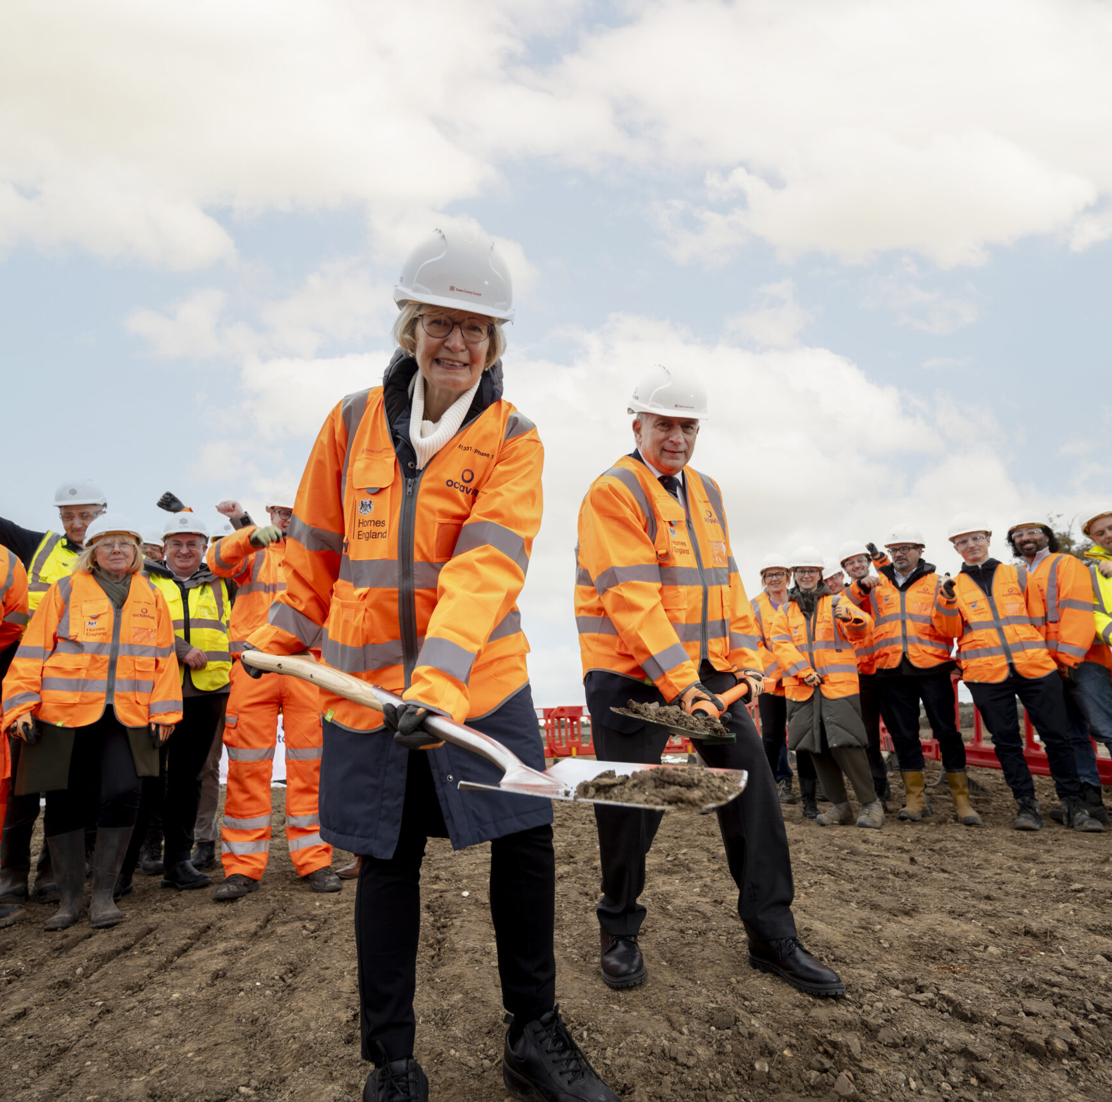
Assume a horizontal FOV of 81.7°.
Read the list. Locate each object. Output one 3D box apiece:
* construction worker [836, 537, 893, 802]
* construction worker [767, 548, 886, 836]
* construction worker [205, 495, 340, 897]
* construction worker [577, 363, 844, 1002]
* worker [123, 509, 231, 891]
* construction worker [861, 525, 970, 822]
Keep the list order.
[{"bbox_3d":[2.251,0.878,4.726,0.550,1.780,0.420,-12,-17,28],"label":"construction worker"},{"bbox_3d":[1.778,0.832,4.232,0.600,1.750,0.420,-12,-18,31],"label":"construction worker"},{"bbox_3d":[-1.341,0.593,3.083,0.600,1.850,0.450,4,-17,-25],"label":"construction worker"},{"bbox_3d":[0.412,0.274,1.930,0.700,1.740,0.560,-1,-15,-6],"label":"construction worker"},{"bbox_3d":[-1.866,0.651,3.214,0.540,1.830,0.420,5,-17,-27],"label":"worker"},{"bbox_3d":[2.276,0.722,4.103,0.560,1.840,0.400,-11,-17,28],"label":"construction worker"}]

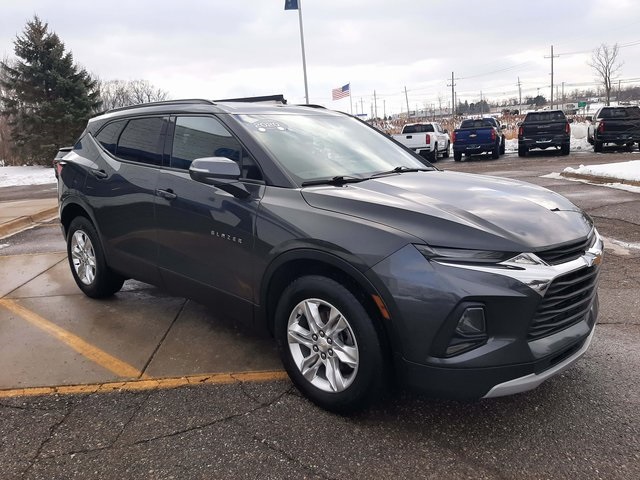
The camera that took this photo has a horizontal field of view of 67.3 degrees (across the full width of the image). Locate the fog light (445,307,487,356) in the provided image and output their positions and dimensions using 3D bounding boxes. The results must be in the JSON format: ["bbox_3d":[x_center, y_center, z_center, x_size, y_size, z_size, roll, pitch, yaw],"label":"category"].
[{"bbox_3d":[0.646,0.401,2.118,0.190,0.220,0.130,-7,14,-27],"label":"fog light"}]

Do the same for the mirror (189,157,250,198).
[{"bbox_3d":[-0.552,-0.351,2.690,0.200,0.220,0.260,10,16,41],"label":"mirror"}]

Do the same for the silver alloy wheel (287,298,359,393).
[{"bbox_3d":[0.054,0.528,2.502,0.490,0.490,0.180,10,16,41],"label":"silver alloy wheel"}]

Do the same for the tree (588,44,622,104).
[{"bbox_3d":[34.448,-19.848,58.000,4.100,8.000,4.000,0,12,17],"label":"tree"}]

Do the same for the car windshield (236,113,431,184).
[{"bbox_3d":[0.131,-0.684,3.322,1.450,0.130,0.820,-14,49,-47],"label":"car windshield"}]

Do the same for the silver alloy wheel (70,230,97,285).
[{"bbox_3d":[-2.077,0.152,4.375,0.490,0.490,0.180,10,16,41],"label":"silver alloy wheel"}]

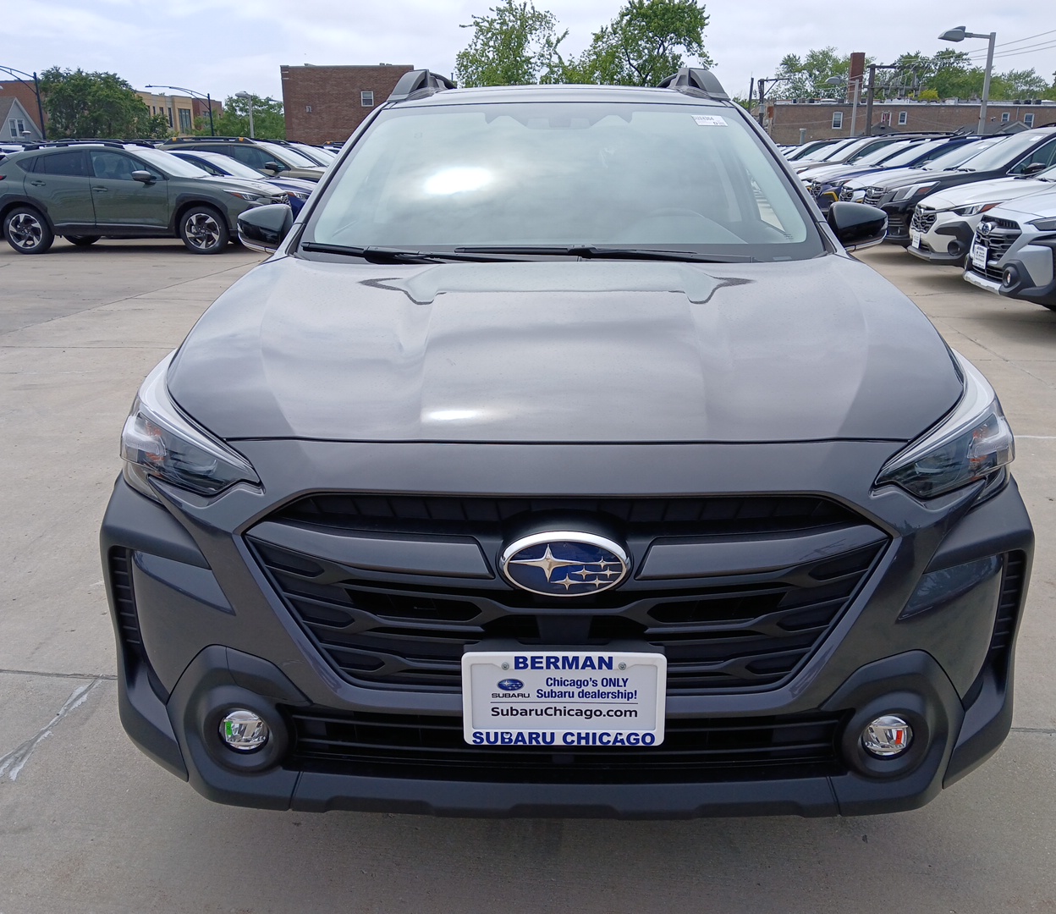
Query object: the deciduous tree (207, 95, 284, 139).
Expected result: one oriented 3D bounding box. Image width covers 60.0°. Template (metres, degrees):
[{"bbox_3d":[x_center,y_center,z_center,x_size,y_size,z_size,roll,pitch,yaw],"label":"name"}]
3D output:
[{"bbox_3d":[-27.663,-31.969,90.000,7.600,7.400,7.200,0,18,0],"label":"deciduous tree"}]

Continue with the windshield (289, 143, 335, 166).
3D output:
[{"bbox_3d":[-5.160,-7.265,22.000,0.800,0.520,1.400,1,18,3],"label":"windshield"}]

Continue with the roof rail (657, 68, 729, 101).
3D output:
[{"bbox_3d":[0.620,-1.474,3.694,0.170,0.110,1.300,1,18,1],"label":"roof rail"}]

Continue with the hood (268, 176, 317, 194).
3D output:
[{"bbox_3d":[-4.429,-5.040,17.000,1.020,0.210,1.450,7,19,1],"label":"hood"}]

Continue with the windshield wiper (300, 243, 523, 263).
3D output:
[{"bbox_3d":[-0.310,-0.544,2.480,0.720,0.050,0.060,8,20,17],"label":"windshield wiper"}]

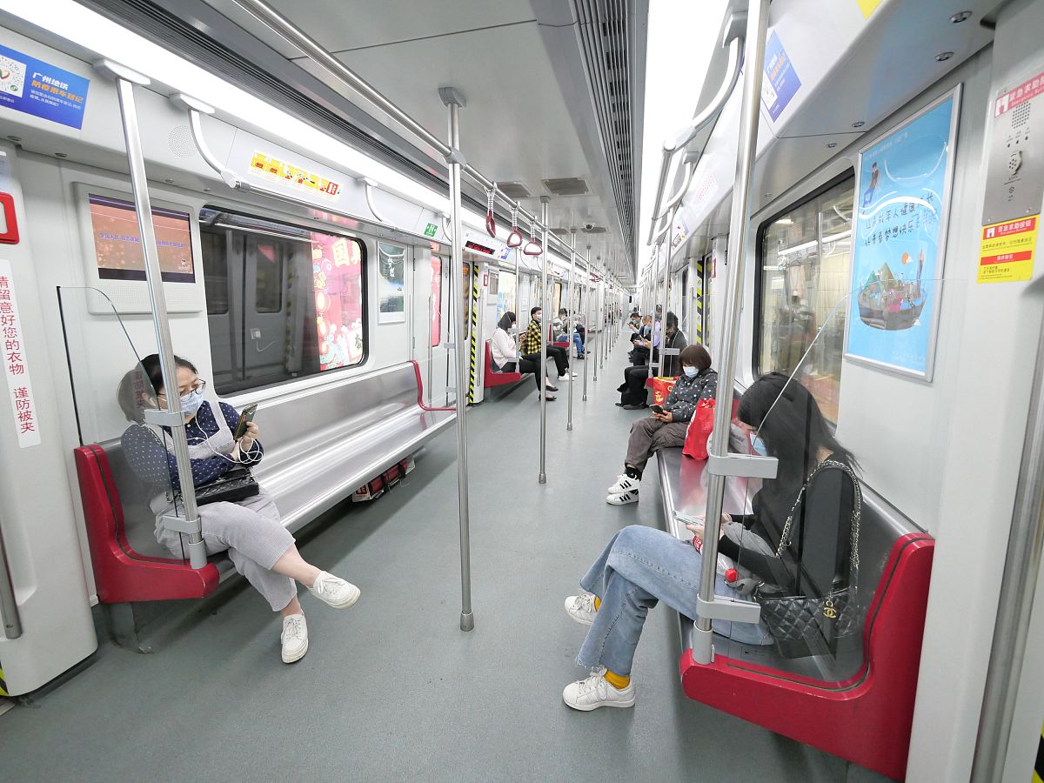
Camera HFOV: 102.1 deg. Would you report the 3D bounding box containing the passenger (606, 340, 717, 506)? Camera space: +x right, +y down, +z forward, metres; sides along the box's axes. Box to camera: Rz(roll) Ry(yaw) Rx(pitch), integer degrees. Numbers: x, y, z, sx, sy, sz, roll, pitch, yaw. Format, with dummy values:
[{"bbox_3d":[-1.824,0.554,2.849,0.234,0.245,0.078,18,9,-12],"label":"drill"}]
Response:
[{"bbox_3d":[0.996,0.235,2.956,0.740,1.150,0.460,0,12,-2],"label":"passenger"}]

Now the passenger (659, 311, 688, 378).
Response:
[{"bbox_3d":[1.779,-0.442,5.773,0.860,1.280,0.500,3,13,15],"label":"passenger"}]

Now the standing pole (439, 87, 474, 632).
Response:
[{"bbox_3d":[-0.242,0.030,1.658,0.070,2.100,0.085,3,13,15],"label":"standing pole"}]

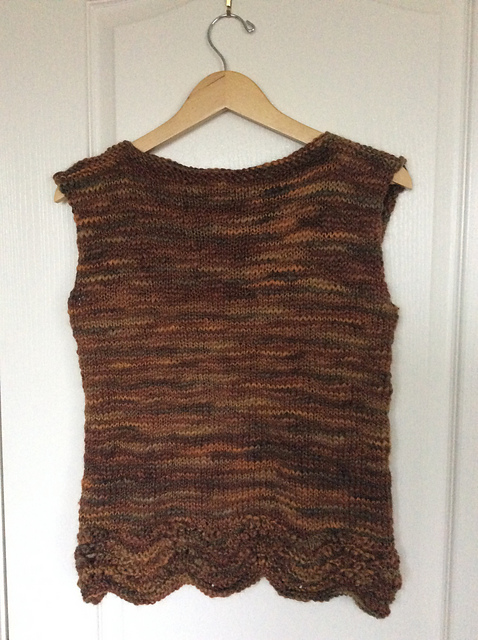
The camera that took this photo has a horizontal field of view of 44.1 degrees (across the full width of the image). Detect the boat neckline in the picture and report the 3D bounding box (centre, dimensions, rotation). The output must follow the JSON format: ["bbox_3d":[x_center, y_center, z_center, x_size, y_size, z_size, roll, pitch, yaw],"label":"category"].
[{"bbox_3d":[-0.014,-0.202,0.722,0.258,0.055,0.040,1,5,3],"label":"boat neckline"}]

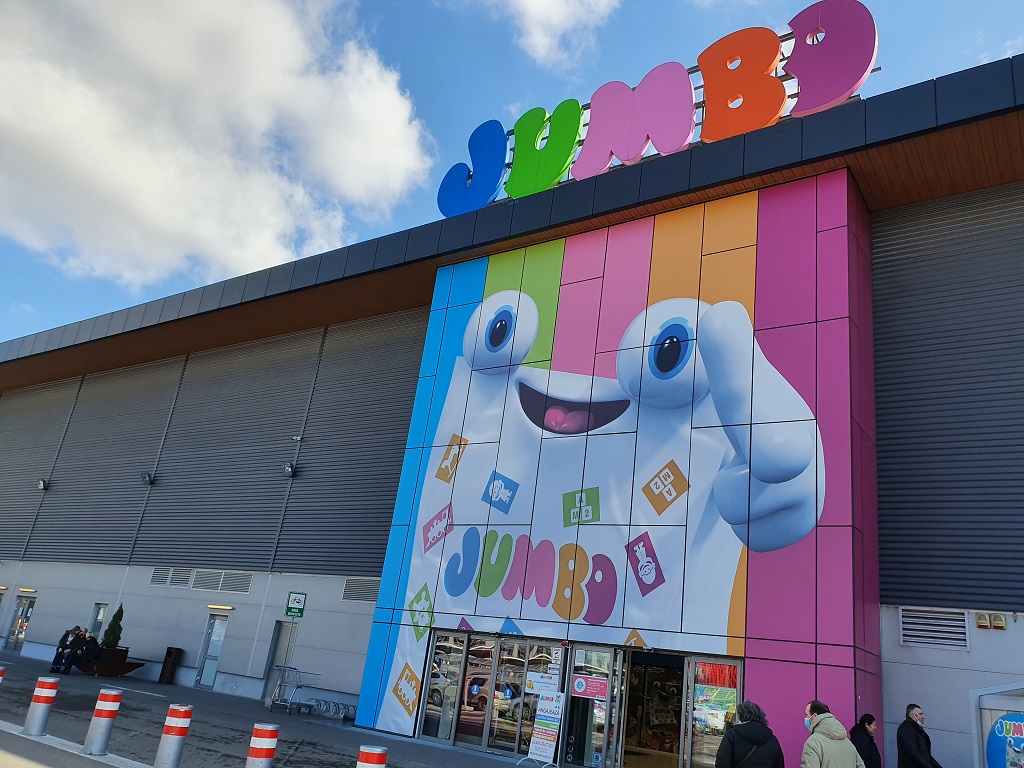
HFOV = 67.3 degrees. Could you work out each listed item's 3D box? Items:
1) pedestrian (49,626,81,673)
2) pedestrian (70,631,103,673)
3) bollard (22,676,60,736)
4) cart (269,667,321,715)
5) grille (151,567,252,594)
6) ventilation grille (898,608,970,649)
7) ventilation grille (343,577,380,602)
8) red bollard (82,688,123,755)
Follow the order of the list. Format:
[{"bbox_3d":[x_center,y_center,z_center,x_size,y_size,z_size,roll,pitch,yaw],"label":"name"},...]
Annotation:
[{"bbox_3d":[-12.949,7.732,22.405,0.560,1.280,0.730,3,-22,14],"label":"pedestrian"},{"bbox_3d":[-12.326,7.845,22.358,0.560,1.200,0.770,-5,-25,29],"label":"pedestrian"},{"bbox_3d":[-6.464,4.428,10.569,0.270,0.715,0.270,-7,-26,34],"label":"bollard"},{"bbox_3d":[-5.423,7.687,19.225,0.580,1.010,0.980,-1,-23,21],"label":"cart"},{"bbox_3d":[-10.658,6.632,26.111,5.692,0.677,0.070,-7,-26,34],"label":"grille"},{"bbox_3d":[7.593,4.393,13.824,1.107,0.700,0.070,-7,-26,34],"label":"ventilation grille"},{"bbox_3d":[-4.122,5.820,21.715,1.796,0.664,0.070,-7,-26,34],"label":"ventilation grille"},{"bbox_3d":[-5.200,4.294,9.791,0.272,0.724,0.272,-7,-26,34],"label":"red bollard"}]

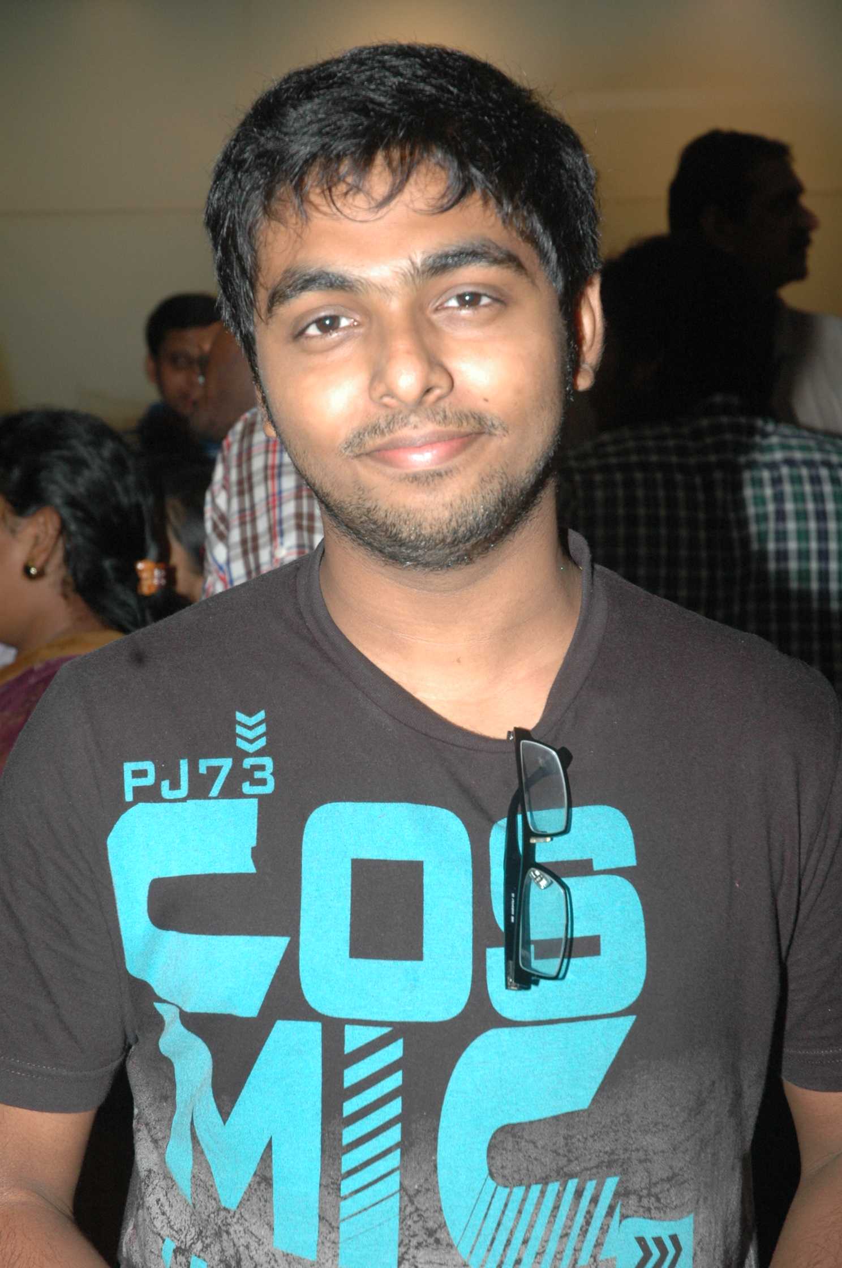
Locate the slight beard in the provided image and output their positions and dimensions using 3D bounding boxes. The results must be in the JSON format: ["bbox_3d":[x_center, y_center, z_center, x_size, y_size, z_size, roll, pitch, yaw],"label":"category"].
[{"bbox_3d":[0.001,-0.076,1.360,0.138,0.087,0.090,-9,2,4],"label":"slight beard"}]

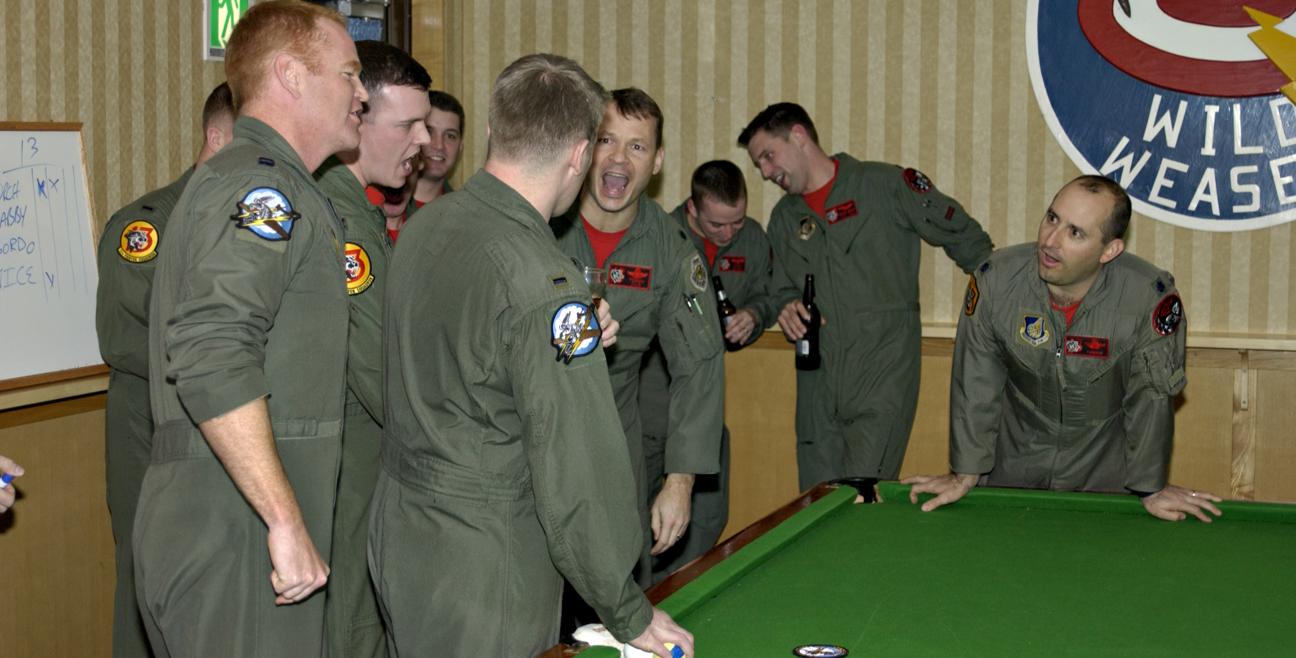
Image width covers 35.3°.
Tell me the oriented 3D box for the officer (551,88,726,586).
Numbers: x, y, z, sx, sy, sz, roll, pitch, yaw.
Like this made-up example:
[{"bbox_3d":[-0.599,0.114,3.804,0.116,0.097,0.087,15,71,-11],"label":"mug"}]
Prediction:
[{"bbox_3d":[-0.062,0.375,4.384,0.530,1.775,0.370,2,4,21],"label":"officer"}]

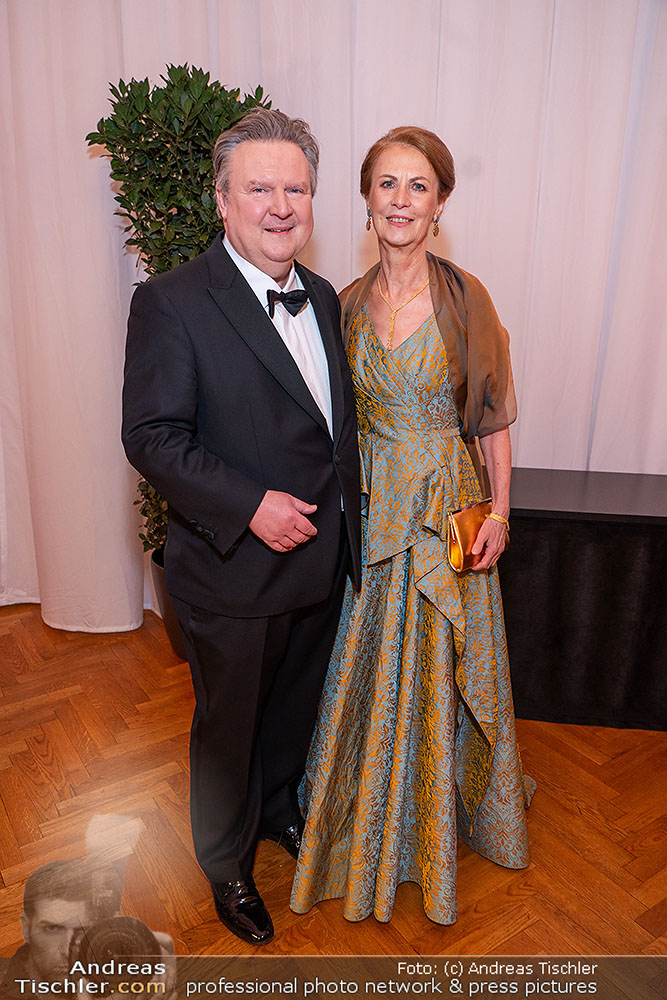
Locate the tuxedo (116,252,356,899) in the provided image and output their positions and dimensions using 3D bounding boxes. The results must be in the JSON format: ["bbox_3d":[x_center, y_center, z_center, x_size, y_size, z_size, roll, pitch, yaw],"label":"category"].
[{"bbox_3d":[-0.175,0.199,1.625,0.600,1.490,0.420,-8,17,-32],"label":"tuxedo"}]

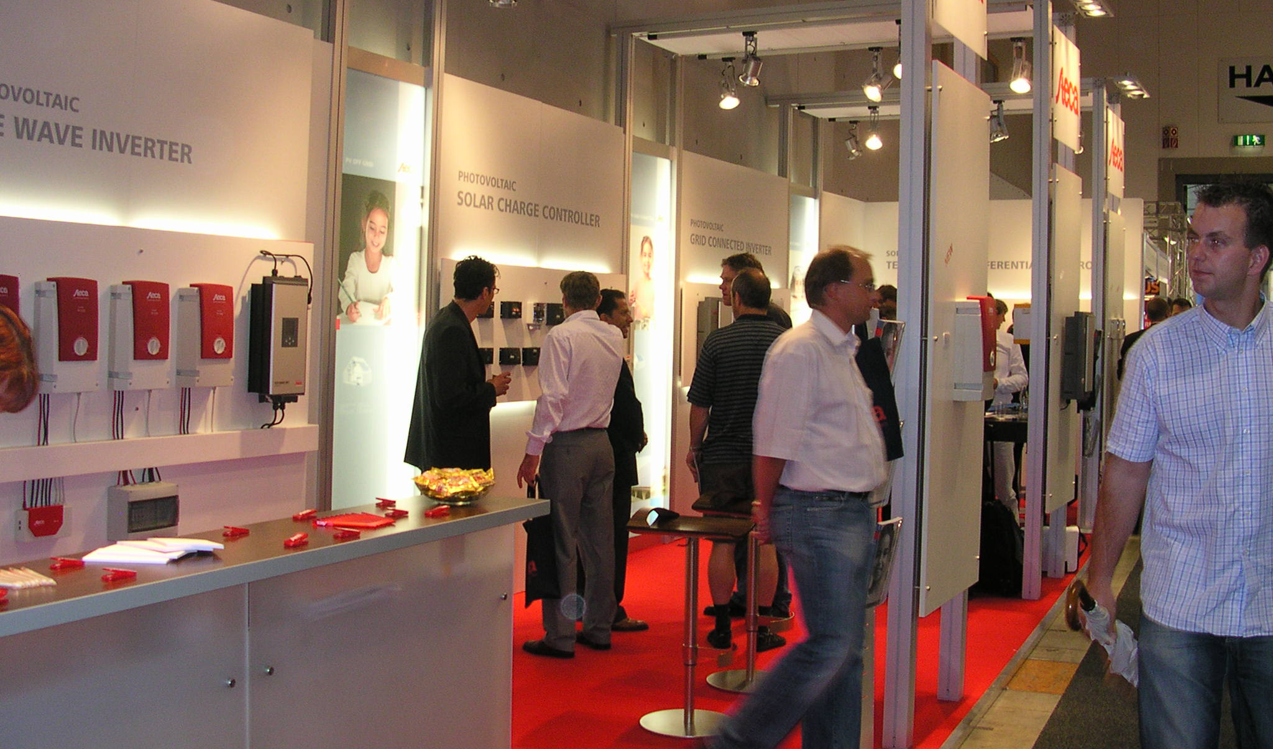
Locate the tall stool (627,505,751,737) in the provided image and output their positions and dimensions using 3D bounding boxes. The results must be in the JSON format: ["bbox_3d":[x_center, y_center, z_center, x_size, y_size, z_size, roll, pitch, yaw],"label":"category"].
[{"bbox_3d":[0.205,0.959,5.233,0.440,0.820,0.380,2,2,25],"label":"tall stool"}]

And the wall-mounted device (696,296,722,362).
[{"bbox_3d":[0.575,-0.294,10.021,0.150,0.540,0.250,2,2,28],"label":"wall-mounted device"}]

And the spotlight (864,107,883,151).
[{"bbox_3d":[1.991,-2.062,11.423,0.155,0.375,0.170,1,2,6],"label":"spotlight"}]

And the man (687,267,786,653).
[{"bbox_3d":[0.484,0.405,6.552,0.530,1.846,0.350,1,2,9],"label":"man"}]

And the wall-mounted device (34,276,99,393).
[{"bbox_3d":[-1.977,-0.139,4.741,0.135,0.400,0.208,2,2,28],"label":"wall-mounted device"}]

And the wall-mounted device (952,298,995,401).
[{"bbox_3d":[1.332,-0.102,5.307,0.135,0.394,0.208,2,2,28],"label":"wall-mounted device"}]

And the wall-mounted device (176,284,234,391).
[{"bbox_3d":[-1.657,-0.144,5.260,0.130,0.386,0.202,2,2,25],"label":"wall-mounted device"}]

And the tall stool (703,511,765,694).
[{"bbox_3d":[0.512,0.933,5.925,0.420,0.810,0.400,2,2,28],"label":"tall stool"}]

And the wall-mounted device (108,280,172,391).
[{"bbox_3d":[-1.799,-0.135,4.939,0.130,0.386,0.202,2,2,25],"label":"wall-mounted device"}]

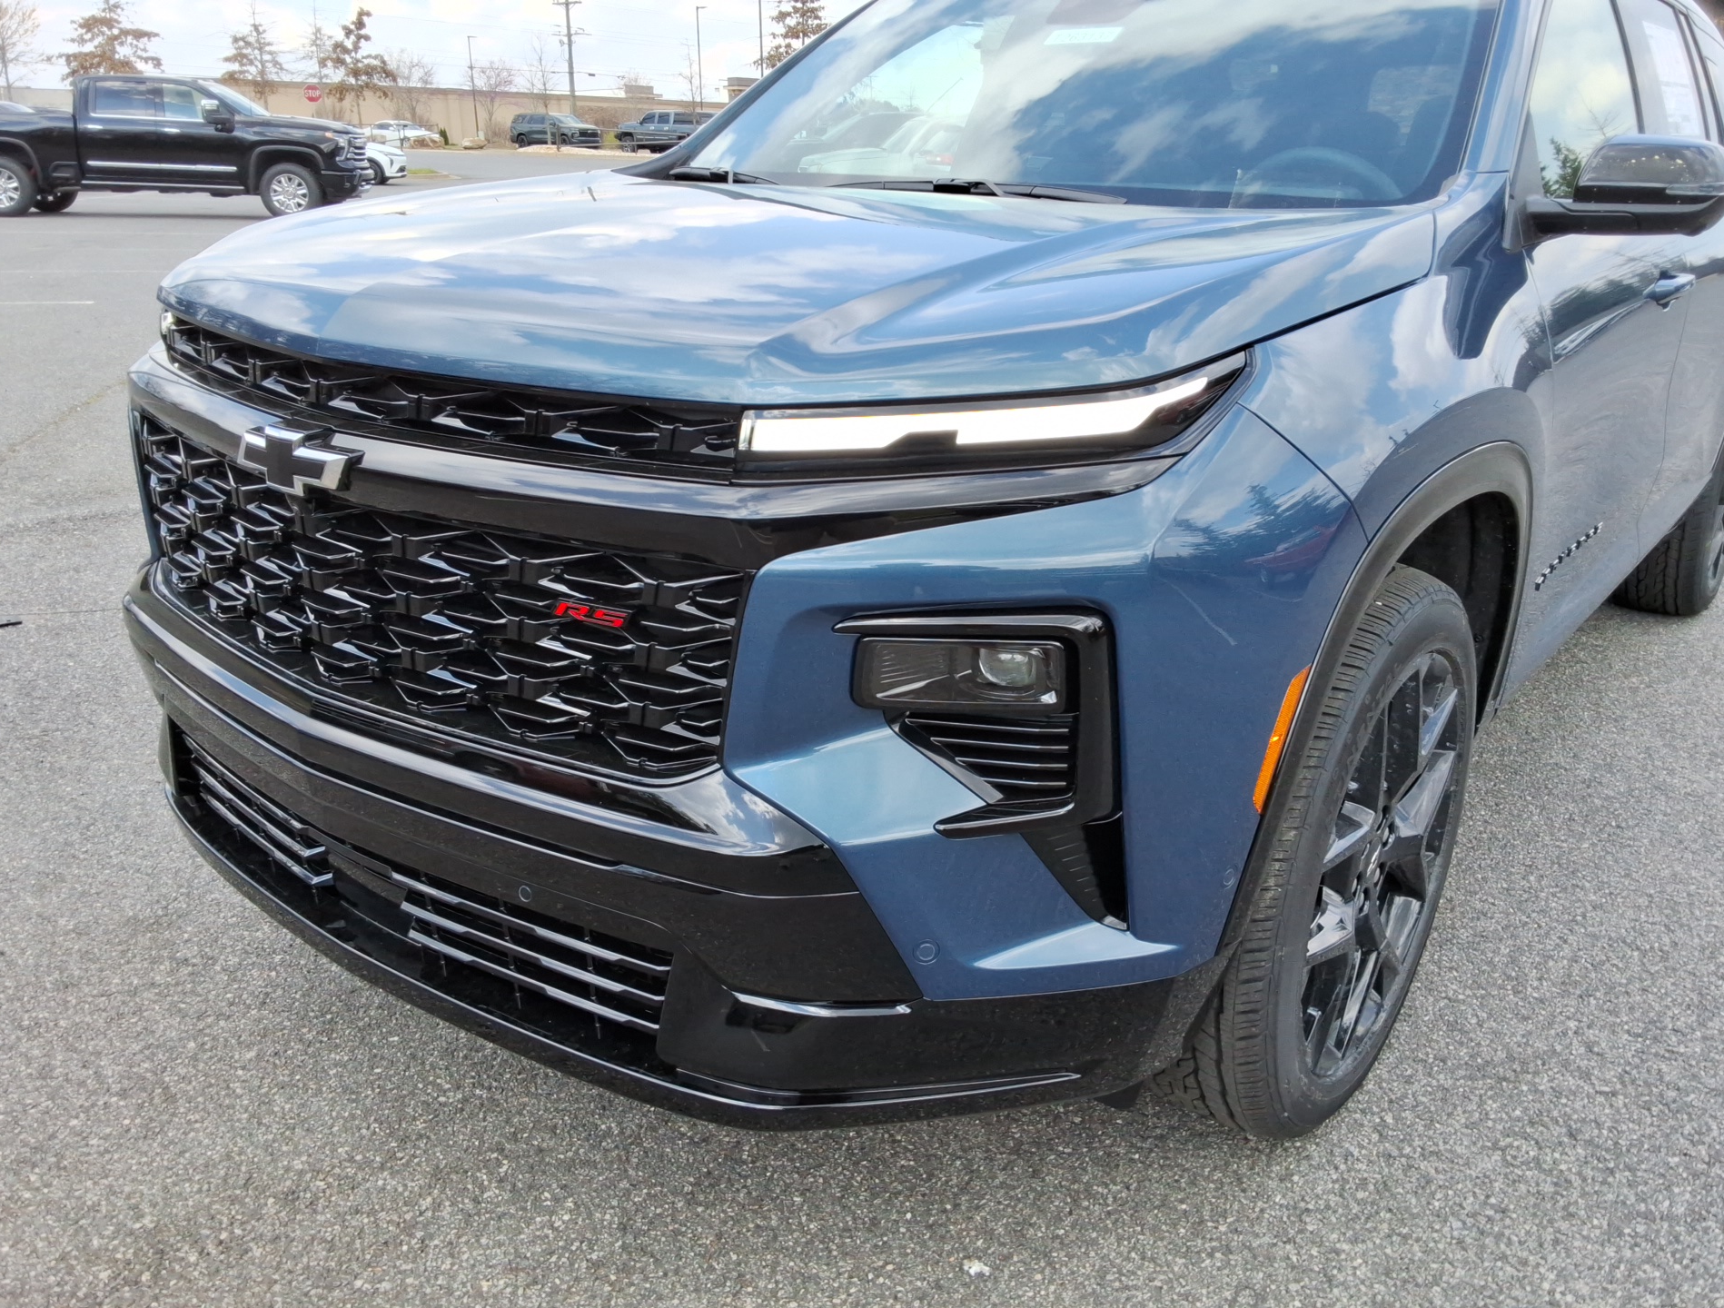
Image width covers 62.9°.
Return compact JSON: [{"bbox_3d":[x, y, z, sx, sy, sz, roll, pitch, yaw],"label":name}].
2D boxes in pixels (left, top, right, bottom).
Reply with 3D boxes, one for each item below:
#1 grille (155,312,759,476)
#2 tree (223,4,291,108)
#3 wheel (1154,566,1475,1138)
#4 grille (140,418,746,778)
[{"bbox_3d":[-0.583,-0.312,1.637,1.100,0.085,0.145,16,24,35],"label":"grille"},{"bbox_3d":[-27.812,-26.615,64.969,3.263,6.100,3.263,-7,21,-20],"label":"tree"},{"bbox_3d":[0.615,0.247,1.999,0.277,0.800,0.800,16,24,35],"label":"wheel"},{"bbox_3d":[-0.605,-0.095,1.692,1.180,0.260,0.150,16,24,35],"label":"grille"}]

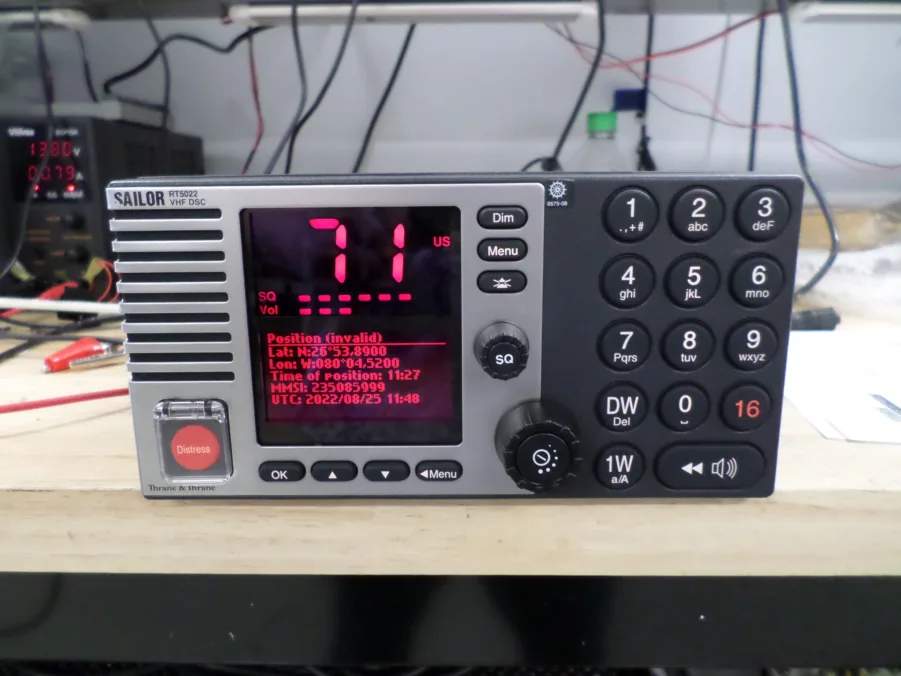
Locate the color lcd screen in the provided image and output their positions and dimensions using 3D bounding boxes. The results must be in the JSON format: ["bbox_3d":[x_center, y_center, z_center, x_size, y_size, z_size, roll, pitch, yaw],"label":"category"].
[{"bbox_3d":[-0.034,-0.003,0.238,0.077,0.088,0.006,-1,12,1],"label":"color lcd screen"}]

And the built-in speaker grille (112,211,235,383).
[{"bbox_3d":[-0.099,-0.015,0.236,0.039,0.062,0.008,-1,12,1],"label":"built-in speaker grille"}]

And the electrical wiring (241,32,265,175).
[{"bbox_3d":[-0.284,-0.329,0.916,0.037,0.191,0.030,-1,12,1],"label":"electrical wiring"}]

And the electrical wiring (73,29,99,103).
[{"bbox_3d":[-0.486,-0.363,0.870,0.018,0.092,0.020,-1,12,1],"label":"electrical wiring"}]

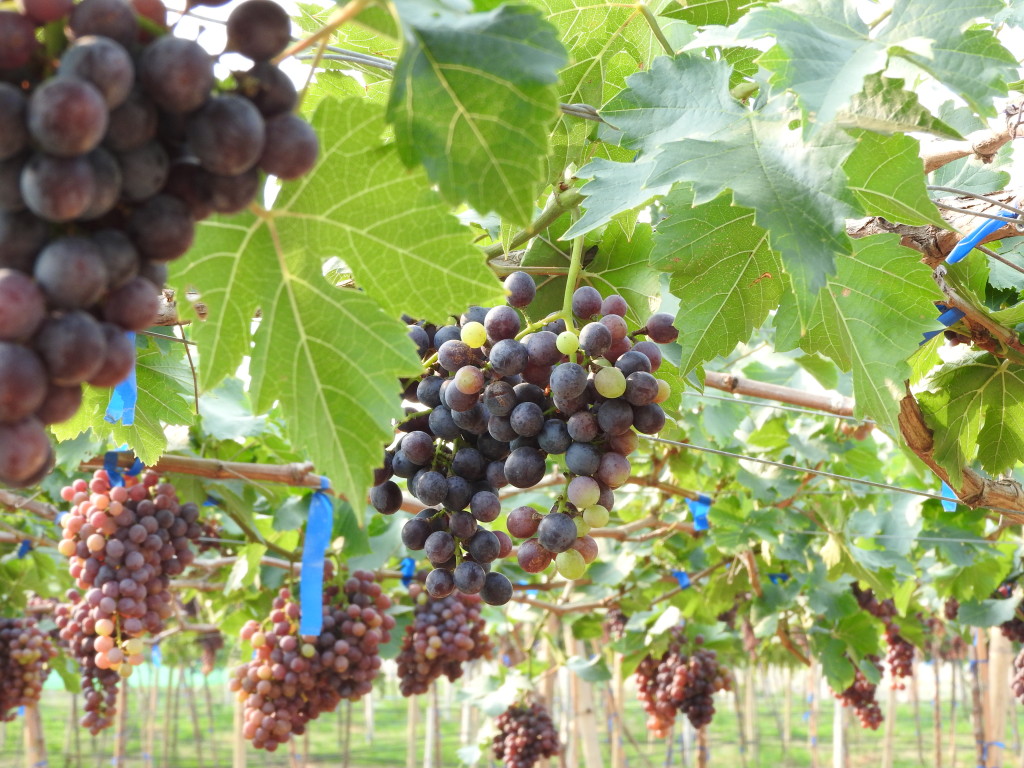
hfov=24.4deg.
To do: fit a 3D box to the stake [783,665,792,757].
[{"bbox_3d":[3.260,3.757,28.000,0.085,1.300,0.085,0,-7,0],"label":"stake"}]

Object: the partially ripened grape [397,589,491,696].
[{"bbox_3d":[-0.096,0.360,3.300,0.131,0.151,0.110,0,-7,0],"label":"partially ripened grape"}]

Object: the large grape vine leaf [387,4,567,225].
[{"bbox_3d":[-0.015,-0.114,1.000,0.077,0.094,0.040,0,-7,0],"label":"large grape vine leaf"}]

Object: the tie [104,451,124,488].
[{"bbox_3d":[-0.417,0.090,2.480,0.022,0.041,0.020,0,-7,0],"label":"tie"}]

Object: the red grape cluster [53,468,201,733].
[{"bbox_3d":[-0.404,0.227,2.480,0.155,0.277,0.135,0,-7,0],"label":"red grape cluster"}]

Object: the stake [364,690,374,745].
[{"bbox_3d":[-1.746,3.793,29.000,0.085,1.300,0.085,0,-7,0],"label":"stake"}]

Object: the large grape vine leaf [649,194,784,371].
[{"bbox_3d":[0.103,-0.056,1.180,0.075,0.105,0.040,0,-7,0],"label":"large grape vine leaf"}]

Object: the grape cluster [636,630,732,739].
[{"bbox_3d":[0.279,0.486,3.850,0.157,0.172,0.130,0,-7,0],"label":"grape cluster"}]

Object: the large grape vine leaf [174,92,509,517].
[{"bbox_3d":[-0.079,-0.038,1.070,0.150,0.184,0.050,0,-7,0],"label":"large grape vine leaf"}]

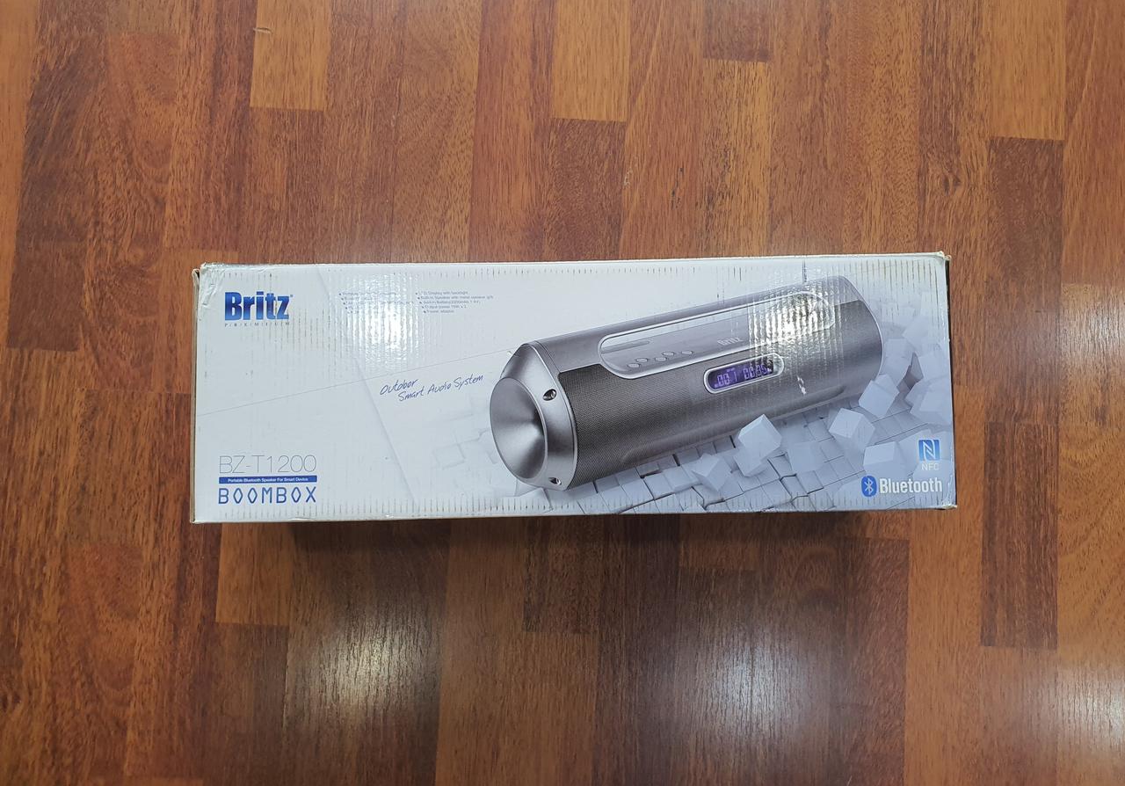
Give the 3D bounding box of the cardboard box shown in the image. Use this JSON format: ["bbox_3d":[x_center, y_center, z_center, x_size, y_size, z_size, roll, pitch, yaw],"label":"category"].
[{"bbox_3d":[0.007,0.002,0.570,0.440,0.155,0.150,-1,86,-1],"label":"cardboard box"}]

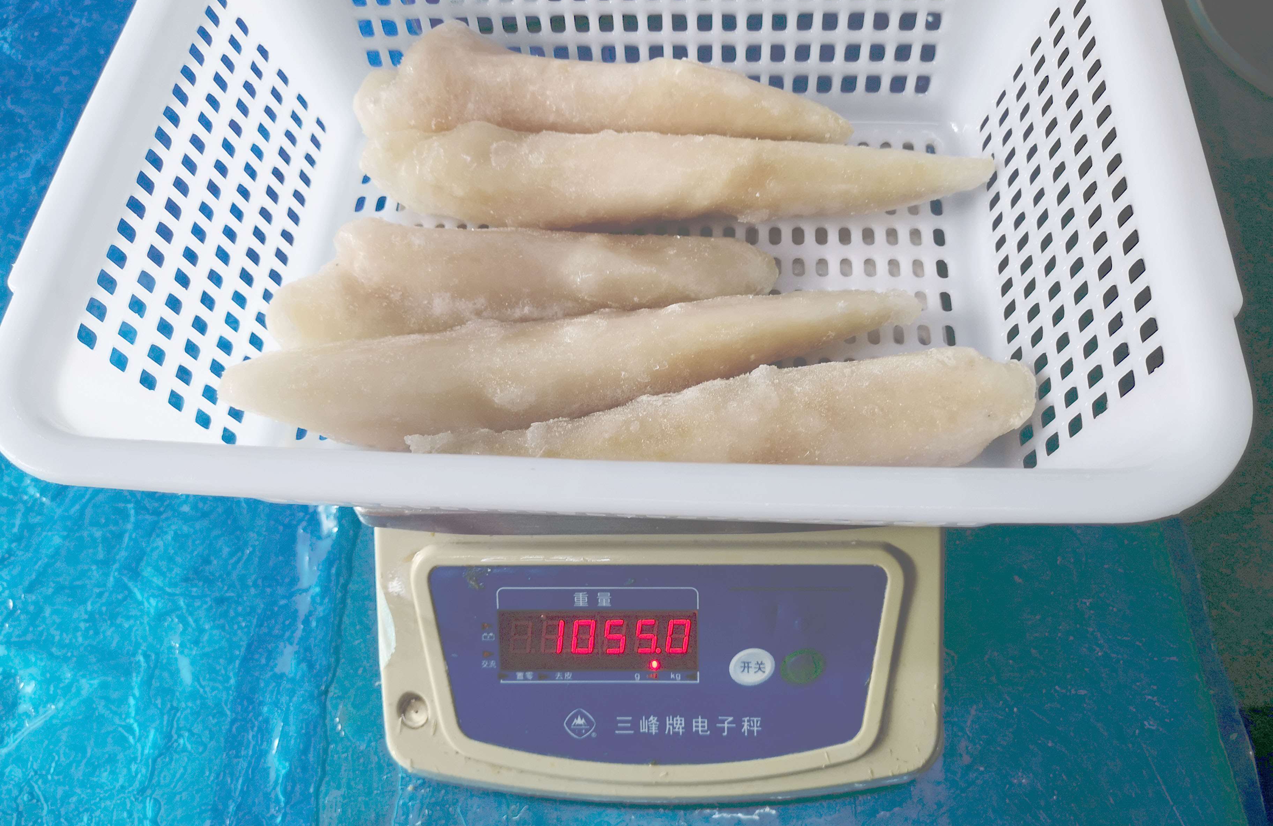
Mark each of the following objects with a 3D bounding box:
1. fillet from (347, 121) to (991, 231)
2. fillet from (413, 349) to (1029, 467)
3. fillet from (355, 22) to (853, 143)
[{"bbox_3d":[0.013,-0.105,0.436,0.286,0.036,0.046,1,61,5],"label":"fillet"},{"bbox_3d":[0.025,0.006,0.372,0.242,0.039,0.049,-3,61,3],"label":"fillet"},{"bbox_3d":[-0.018,-0.143,0.450,0.236,0.053,0.042,4,62,7],"label":"fillet"}]

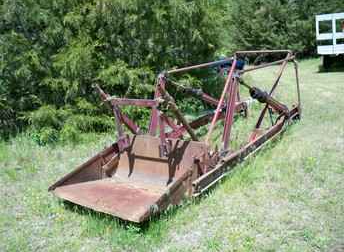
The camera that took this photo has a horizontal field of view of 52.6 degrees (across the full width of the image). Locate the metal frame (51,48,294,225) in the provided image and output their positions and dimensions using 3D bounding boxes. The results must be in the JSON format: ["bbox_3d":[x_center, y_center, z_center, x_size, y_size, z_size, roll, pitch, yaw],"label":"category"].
[{"bbox_3d":[0.586,-0.335,5.169,1.270,1.380,4.900,8,16,32],"label":"metal frame"}]

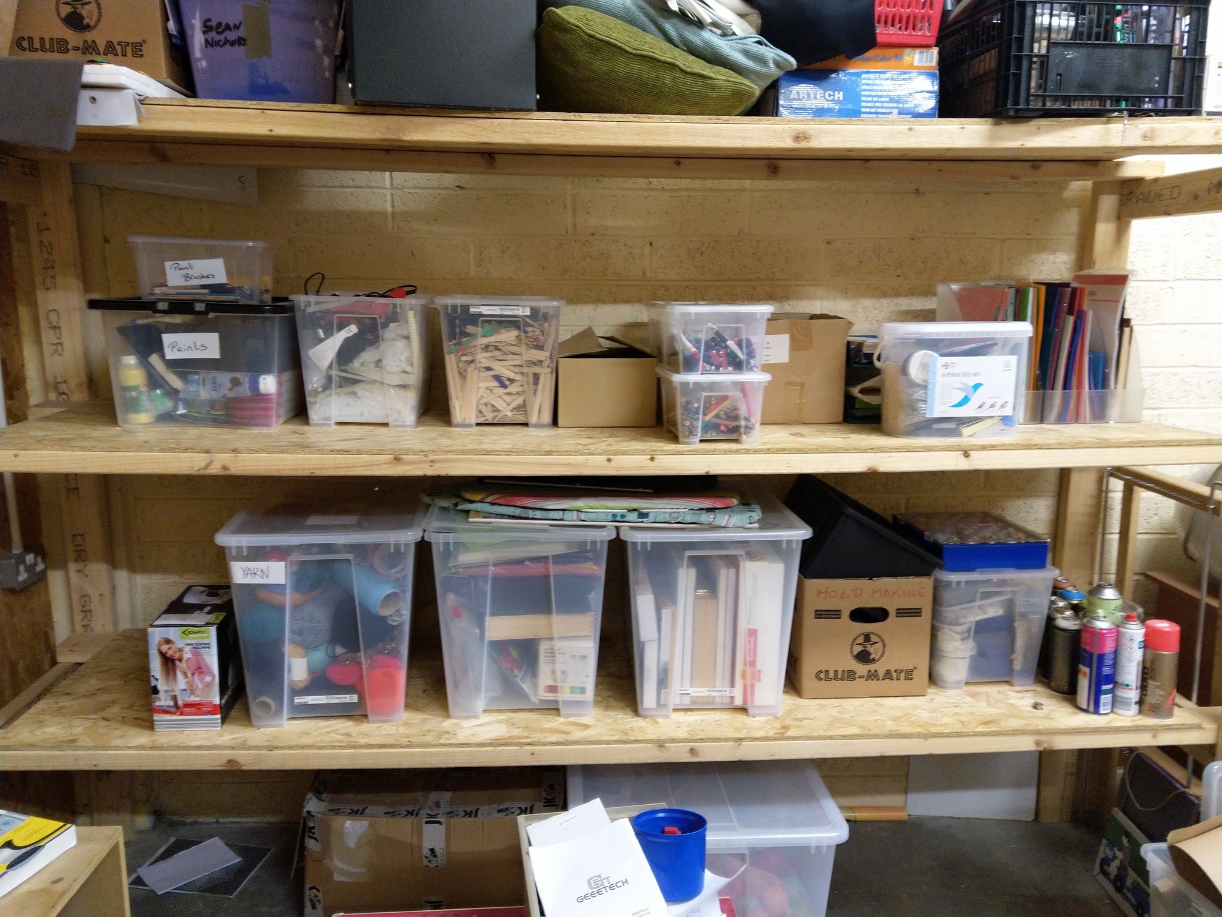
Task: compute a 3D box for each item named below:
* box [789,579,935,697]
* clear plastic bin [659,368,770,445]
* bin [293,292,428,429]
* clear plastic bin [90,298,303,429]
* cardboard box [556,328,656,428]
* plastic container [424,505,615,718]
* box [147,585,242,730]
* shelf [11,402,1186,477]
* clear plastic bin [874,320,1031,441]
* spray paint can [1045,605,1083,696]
[{"bbox_3d":[0.559,0.371,2.110,0.283,0.275,0.340,0,8,-2],"label":"box"},{"bbox_3d":[0.199,-0.112,1.787,0.190,0.140,0.280,0,8,-4],"label":"clear plastic bin"},{"bbox_3d":[-0.545,-0.236,2.030,0.277,0.282,0.385,0,10,-6],"label":"bin"},{"bbox_3d":[-0.854,-0.217,1.960,0.408,0.264,0.330,-1,10,-5],"label":"clear plastic bin"},{"bbox_3d":[-0.013,-0.196,2.055,0.217,0.215,0.220,0,10,-3],"label":"cardboard box"},{"bbox_3d":[-0.192,0.292,2.035,0.386,0.422,0.560,0,10,-3],"label":"plastic container"},{"bbox_3d":[-0.864,0.415,1.882,0.131,0.218,0.263,-1,10,-8],"label":"box"},{"bbox_3d":[-0.003,-0.049,1.966,2.460,0.053,0.605,0,10,-3],"label":"shelf"},{"bbox_3d":[0.718,-0.175,1.888,0.295,0.240,0.205,1,10,0],"label":"clear plastic bin"},{"bbox_3d":[1.022,0.431,1.992,0.066,0.193,0.066,0,8,0],"label":"spray paint can"}]

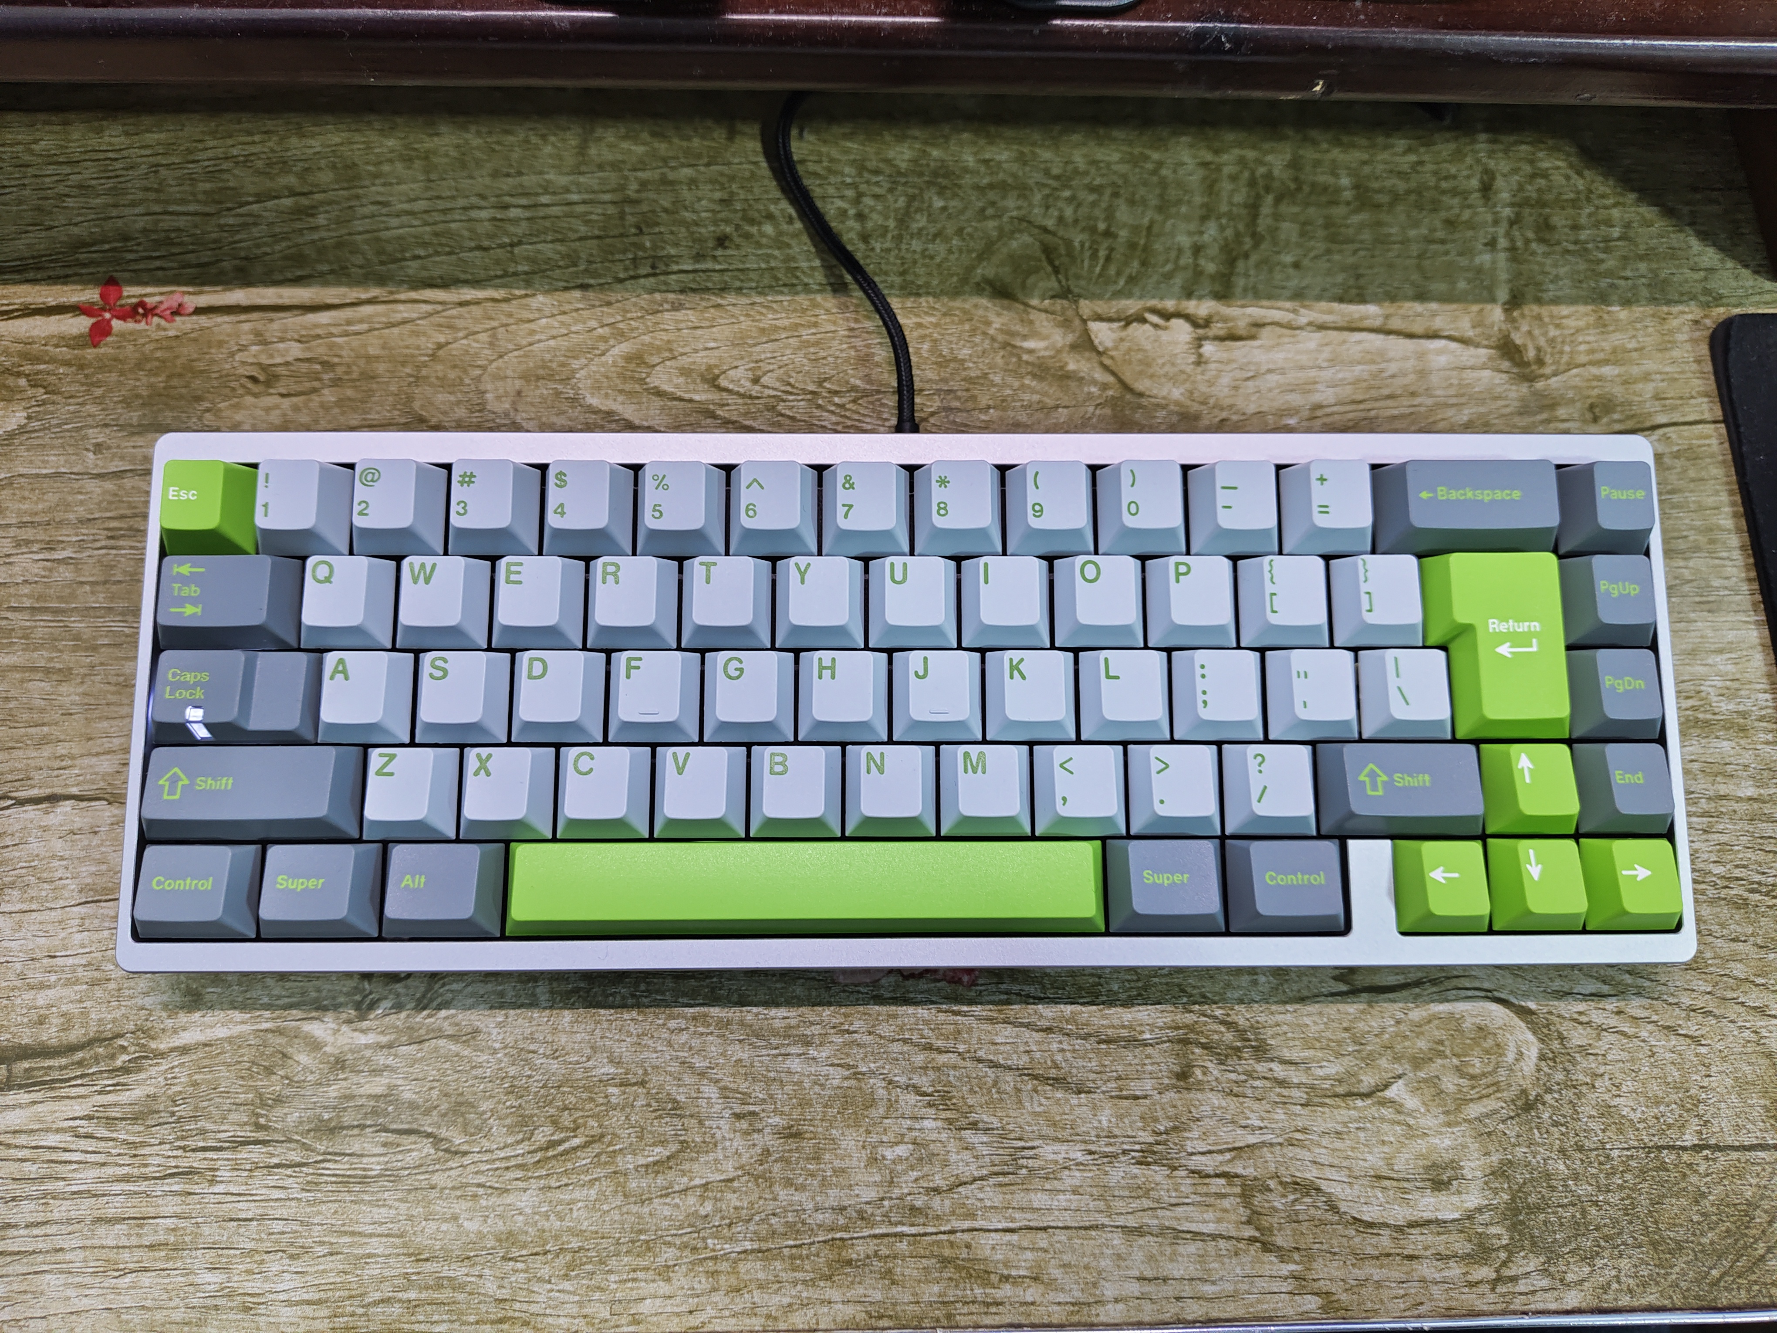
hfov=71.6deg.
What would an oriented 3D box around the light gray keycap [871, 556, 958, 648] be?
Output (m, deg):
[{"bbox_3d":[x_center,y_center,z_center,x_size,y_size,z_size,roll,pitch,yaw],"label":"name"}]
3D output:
[{"bbox_3d":[0.005,-0.013,0.248,0.018,0.007,0.018,0,82,-1],"label":"light gray keycap"}]

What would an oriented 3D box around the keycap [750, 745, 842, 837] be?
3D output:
[{"bbox_3d":[-0.018,0.025,0.243,0.018,0.007,0.018,0,82,-1],"label":"keycap"}]

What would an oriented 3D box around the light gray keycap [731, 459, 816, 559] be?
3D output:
[{"bbox_3d":[-0.024,-0.032,0.249,0.018,0.009,0.018,0,83,-1],"label":"light gray keycap"}]

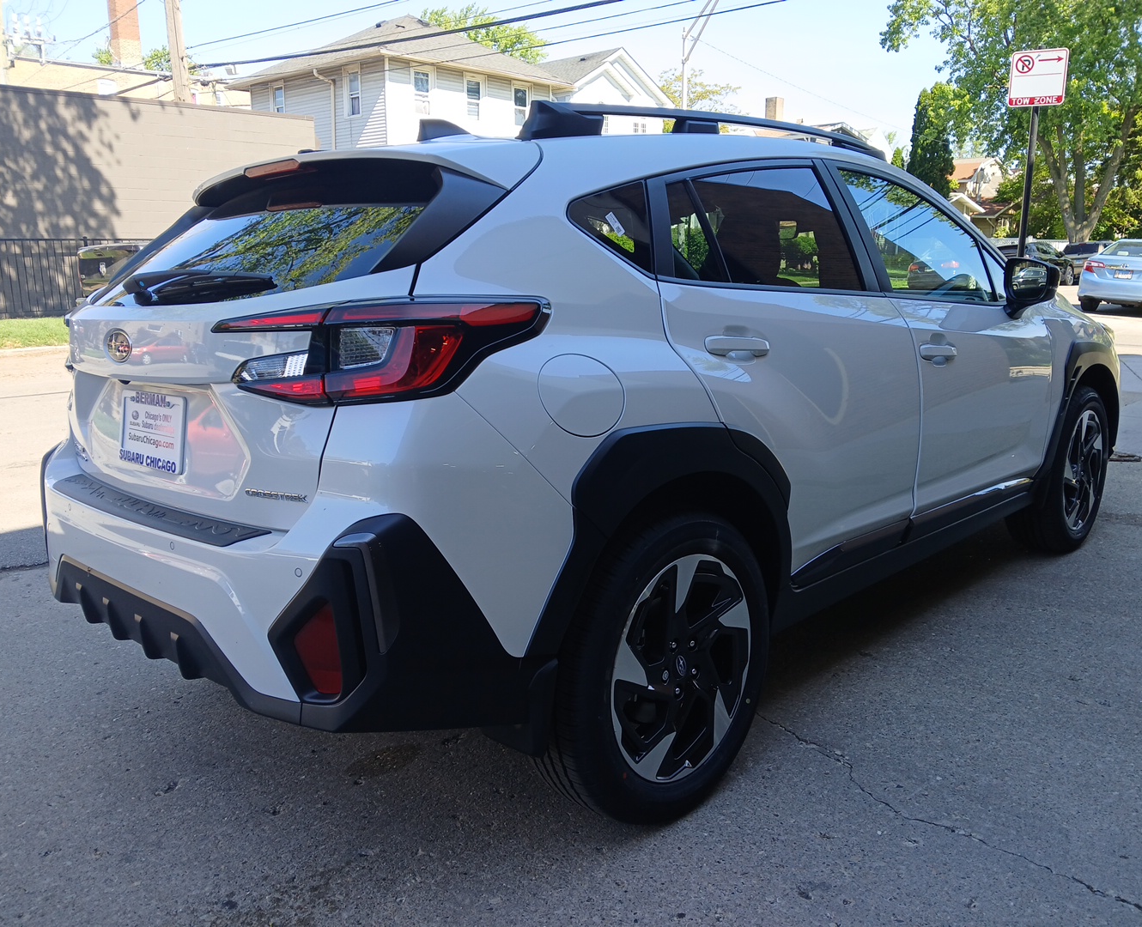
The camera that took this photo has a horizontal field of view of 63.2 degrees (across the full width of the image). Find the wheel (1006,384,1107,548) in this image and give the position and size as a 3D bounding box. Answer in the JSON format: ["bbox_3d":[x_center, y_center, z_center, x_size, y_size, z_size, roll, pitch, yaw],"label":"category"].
[{"bbox_3d":[2.036,0.020,3.884,0.225,0.700,0.700,8,14,44],"label":"wheel"}]

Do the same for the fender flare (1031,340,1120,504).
[{"bbox_3d":[2.031,-0.184,3.745,0.115,0.610,1.040,8,14,44],"label":"fender flare"}]

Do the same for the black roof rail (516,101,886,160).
[{"bbox_3d":[0.465,-0.860,2.526,0.090,0.135,1.670,8,14,44],"label":"black roof rail"}]

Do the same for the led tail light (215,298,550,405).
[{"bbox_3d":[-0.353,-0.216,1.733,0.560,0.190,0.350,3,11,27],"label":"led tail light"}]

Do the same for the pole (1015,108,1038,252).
[{"bbox_3d":[3.732,-1.831,7.696,0.060,2.850,0.060,0,11,0],"label":"pole"}]

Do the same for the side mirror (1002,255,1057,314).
[{"bbox_3d":[1.556,-0.589,3.134,0.195,0.205,0.155,8,14,44],"label":"side mirror"}]

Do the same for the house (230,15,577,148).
[{"bbox_3d":[-5.643,-9.691,30.746,7.190,9.550,9.060,-11,15,-43],"label":"house"}]

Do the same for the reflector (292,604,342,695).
[{"bbox_3d":[-0.428,0.310,1.586,0.096,0.167,0.030,3,12,26],"label":"reflector"}]

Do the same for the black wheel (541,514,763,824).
[{"bbox_3d":[0.180,0.420,2.076,0.225,0.700,0.700,8,14,44],"label":"black wheel"}]

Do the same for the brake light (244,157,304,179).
[{"bbox_3d":[-0.665,-0.668,2.109,0.248,0.032,0.040,8,14,44],"label":"brake light"}]

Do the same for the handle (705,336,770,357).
[{"bbox_3d":[0.361,-0.249,1.983,0.045,0.045,0.245,8,14,44],"label":"handle"}]

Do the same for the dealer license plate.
[{"bbox_3d":[-0.885,-0.071,1.971,0.312,0.162,0.020,8,5,44],"label":"dealer license plate"}]

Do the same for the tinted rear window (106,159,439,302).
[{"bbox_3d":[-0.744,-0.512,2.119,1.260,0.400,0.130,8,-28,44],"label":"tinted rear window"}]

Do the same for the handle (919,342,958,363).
[{"bbox_3d":[1.100,-0.326,2.765,0.050,0.063,0.235,8,14,44],"label":"handle"}]

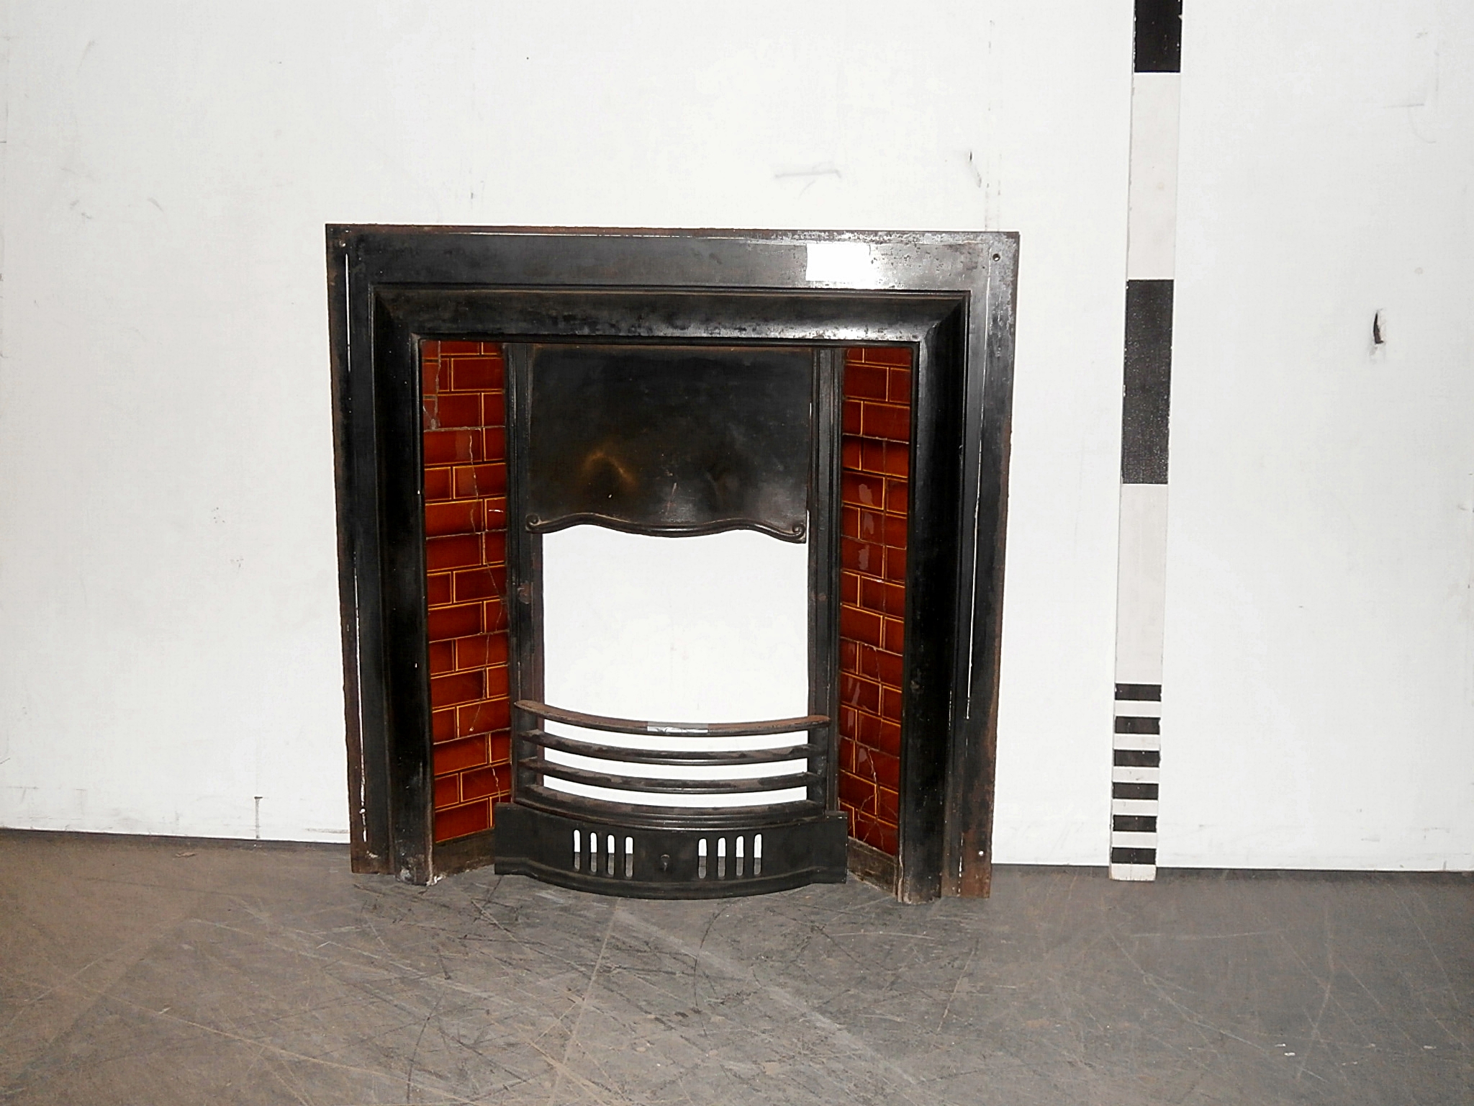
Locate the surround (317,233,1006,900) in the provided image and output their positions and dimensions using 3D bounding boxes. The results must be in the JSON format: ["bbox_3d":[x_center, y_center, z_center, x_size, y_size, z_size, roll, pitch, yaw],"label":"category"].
[{"bbox_3d":[-0.099,0.020,2.247,0.967,0.967,0.160,1,11,4],"label":"surround"}]

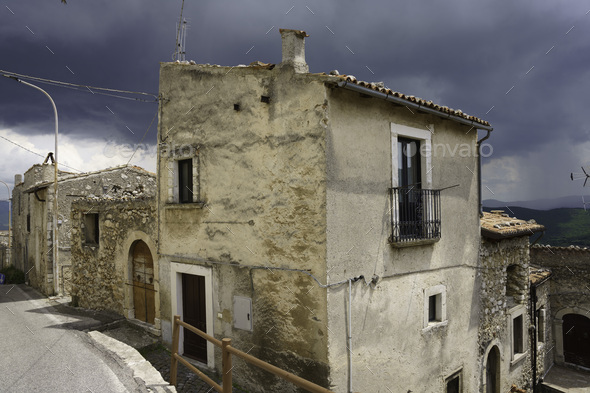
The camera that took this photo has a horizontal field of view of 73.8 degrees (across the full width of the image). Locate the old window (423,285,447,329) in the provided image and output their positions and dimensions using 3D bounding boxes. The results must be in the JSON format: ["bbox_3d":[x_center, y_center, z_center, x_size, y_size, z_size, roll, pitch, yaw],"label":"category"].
[{"bbox_3d":[3.248,2.575,9.239,0.970,0.930,0.180,0,-1,-39],"label":"old window"}]

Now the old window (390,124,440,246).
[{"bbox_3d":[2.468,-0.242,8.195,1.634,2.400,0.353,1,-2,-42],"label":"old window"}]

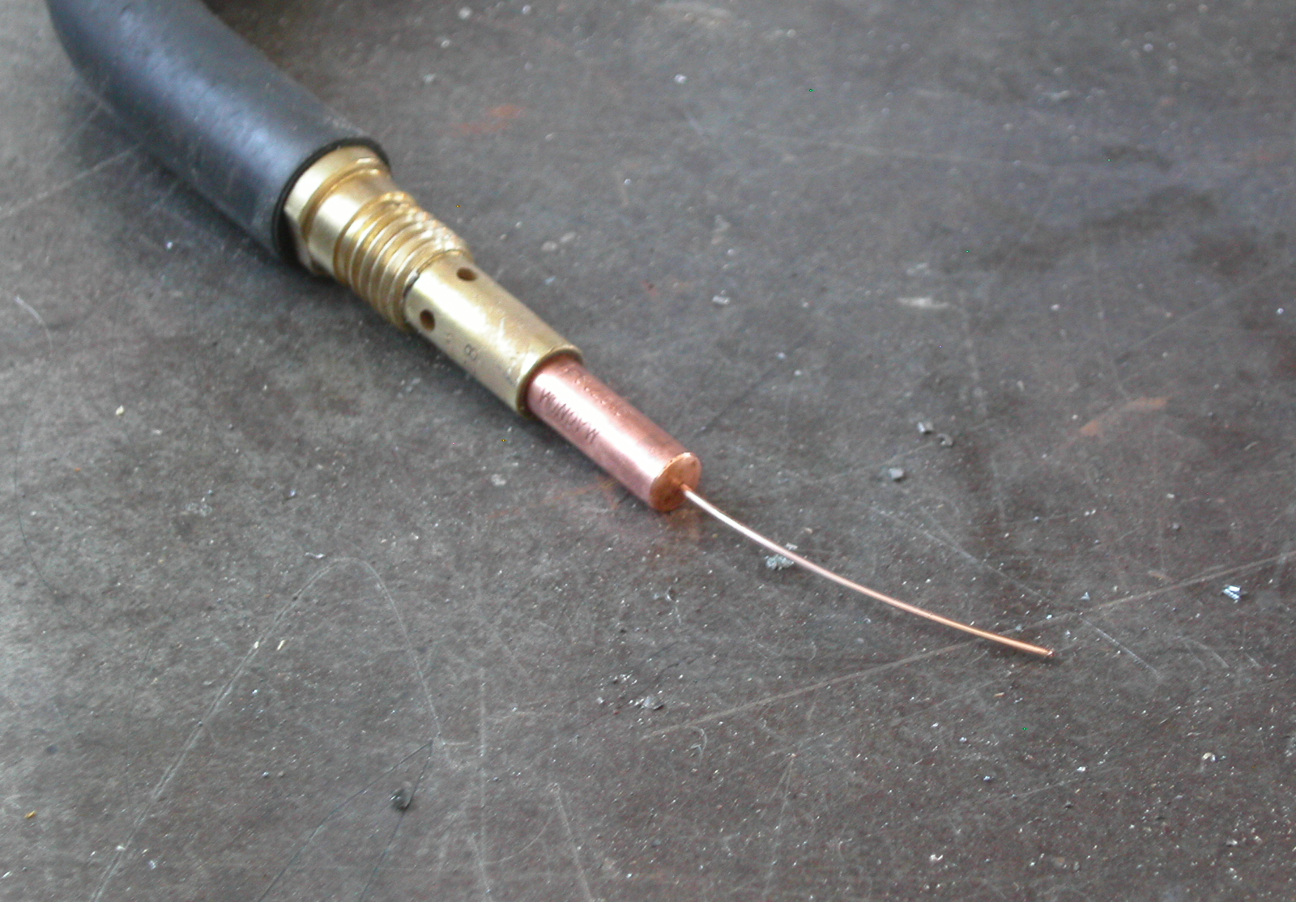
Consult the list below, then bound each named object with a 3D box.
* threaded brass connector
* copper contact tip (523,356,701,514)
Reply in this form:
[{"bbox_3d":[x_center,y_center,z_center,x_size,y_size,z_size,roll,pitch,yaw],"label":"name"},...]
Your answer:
[{"bbox_3d":[-0.020,-0.016,0.413,0.013,0.013,0.035,-29,50,-30],"label":"threaded brass connector"},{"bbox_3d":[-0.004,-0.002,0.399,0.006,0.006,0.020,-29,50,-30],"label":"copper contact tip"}]

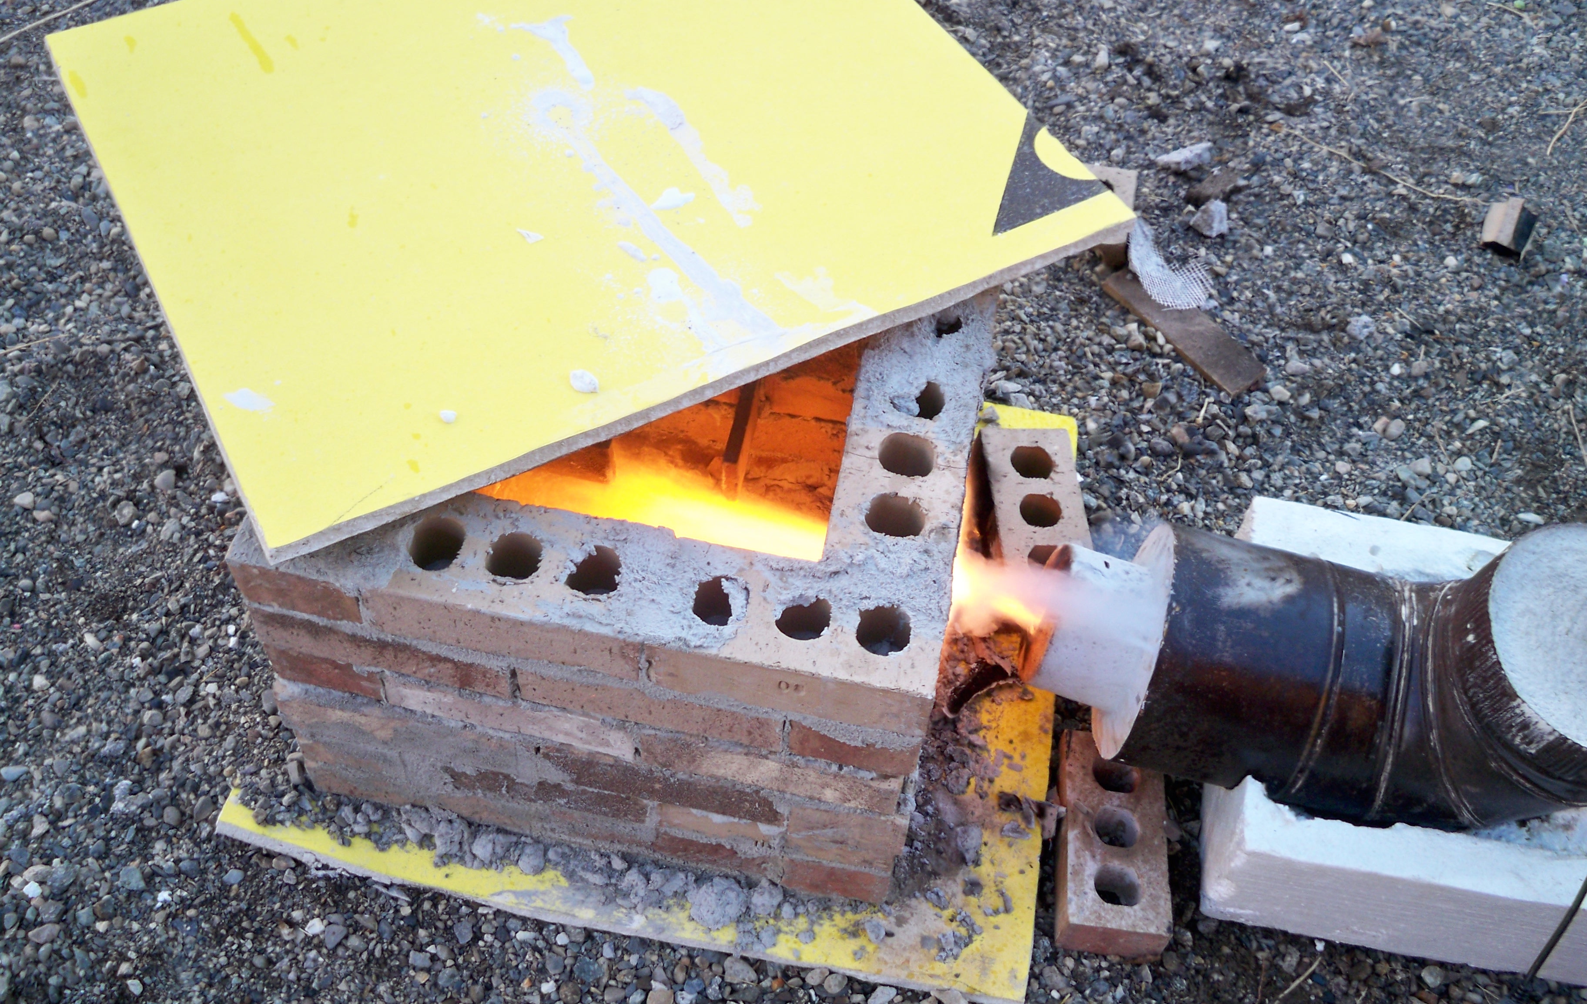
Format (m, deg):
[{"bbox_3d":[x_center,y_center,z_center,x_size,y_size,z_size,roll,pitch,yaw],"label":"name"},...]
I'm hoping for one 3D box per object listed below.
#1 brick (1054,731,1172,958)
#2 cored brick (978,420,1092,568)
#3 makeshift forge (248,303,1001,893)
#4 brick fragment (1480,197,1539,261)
[{"bbox_3d":[0.286,0.307,1.448,0.089,0.055,0.191,7,51,1],"label":"brick"},{"bbox_3d":[0.238,0.024,1.590,0.092,0.057,0.194,-1,53,-6],"label":"cored brick"},{"bbox_3d":[-0.113,-0.002,1.401,0.505,0.332,0.505,10,51,4],"label":"makeshift forge"},{"bbox_3d":[0.874,-0.331,1.967,0.050,0.032,0.078,21,53,13],"label":"brick fragment"}]

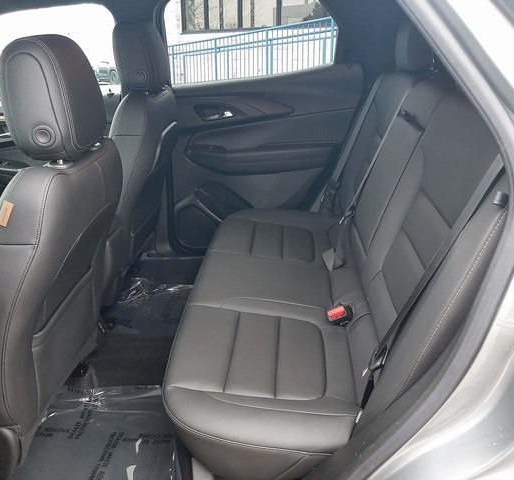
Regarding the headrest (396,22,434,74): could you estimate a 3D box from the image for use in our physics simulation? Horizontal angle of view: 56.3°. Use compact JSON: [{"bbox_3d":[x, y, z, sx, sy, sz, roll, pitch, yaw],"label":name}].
[{"bbox_3d":[0.521,-0.614,1.523,0.120,0.175,0.250,0,25,4],"label":"headrest"}]

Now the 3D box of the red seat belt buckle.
[{"bbox_3d":[0.234,0.206,1.349,0.065,0.040,0.045,0,25,4],"label":"red seat belt buckle"}]

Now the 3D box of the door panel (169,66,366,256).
[{"bbox_3d":[0.014,-0.318,2.113,0.830,0.810,0.130,0,25,4],"label":"door panel"}]

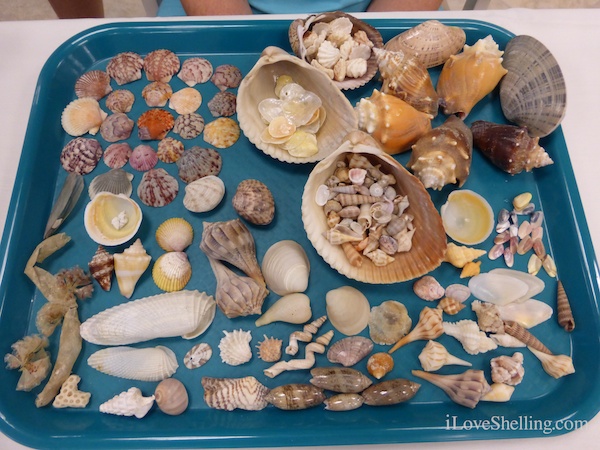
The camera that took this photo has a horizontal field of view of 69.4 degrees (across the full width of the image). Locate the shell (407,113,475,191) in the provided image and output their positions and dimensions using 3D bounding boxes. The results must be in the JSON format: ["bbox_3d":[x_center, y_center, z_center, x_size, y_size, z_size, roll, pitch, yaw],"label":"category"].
[{"bbox_3d":[0.122,-0.063,0.367,0.048,0.043,0.077,21,72,7],"label":"shell"}]

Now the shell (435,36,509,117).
[{"bbox_3d":[0.155,-0.133,0.385,0.054,0.047,0.082,21,72,6],"label":"shell"}]

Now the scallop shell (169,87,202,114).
[{"bbox_3d":[-0.108,-0.115,0.403,0.034,0.009,0.029,-21,72,-8],"label":"scallop shell"}]

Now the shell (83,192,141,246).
[{"bbox_3d":[-0.148,-0.003,0.349,0.046,0.019,0.044,5,71,1],"label":"shell"}]

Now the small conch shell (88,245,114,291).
[{"bbox_3d":[-0.154,0.033,0.337,0.019,0.017,0.038,-16,72,-6],"label":"small conch shell"}]

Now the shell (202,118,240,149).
[{"bbox_3d":[-0.071,-0.084,0.391,0.033,0.009,0.030,-38,75,-13],"label":"shell"}]

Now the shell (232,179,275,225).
[{"bbox_3d":[-0.038,-0.021,0.357,0.030,0.014,0.042,-23,72,-9],"label":"shell"}]

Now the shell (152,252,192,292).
[{"bbox_3d":[-0.101,0.035,0.338,0.029,0.011,0.033,15,71,5],"label":"shell"}]

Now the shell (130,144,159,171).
[{"bbox_3d":[-0.136,-0.059,0.373,0.024,0.007,0.024,-6,70,-3],"label":"shell"}]

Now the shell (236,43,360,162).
[{"bbox_3d":[-0.004,-0.093,0.368,0.090,0.043,0.108,-23,72,-8],"label":"shell"}]

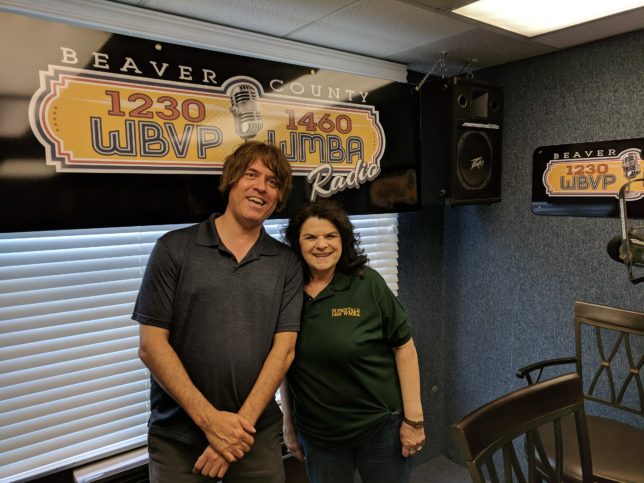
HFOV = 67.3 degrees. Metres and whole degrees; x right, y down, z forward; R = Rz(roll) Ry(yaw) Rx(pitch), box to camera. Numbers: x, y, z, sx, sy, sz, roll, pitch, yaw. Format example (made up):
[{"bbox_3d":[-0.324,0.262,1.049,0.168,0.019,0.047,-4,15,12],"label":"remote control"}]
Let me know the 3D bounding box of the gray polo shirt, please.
[{"bbox_3d":[-0.328,0.264,1.520,0.530,0.710,0.290,-3,6,-23],"label":"gray polo shirt"}]

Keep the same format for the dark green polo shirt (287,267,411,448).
[{"bbox_3d":[0.083,0.388,1.680,0.460,0.610,0.310,1,6,14],"label":"dark green polo shirt"}]

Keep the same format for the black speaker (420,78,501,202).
[{"bbox_3d":[0.712,-0.503,2.558,0.376,0.605,0.280,-4,7,-32],"label":"black speaker"}]

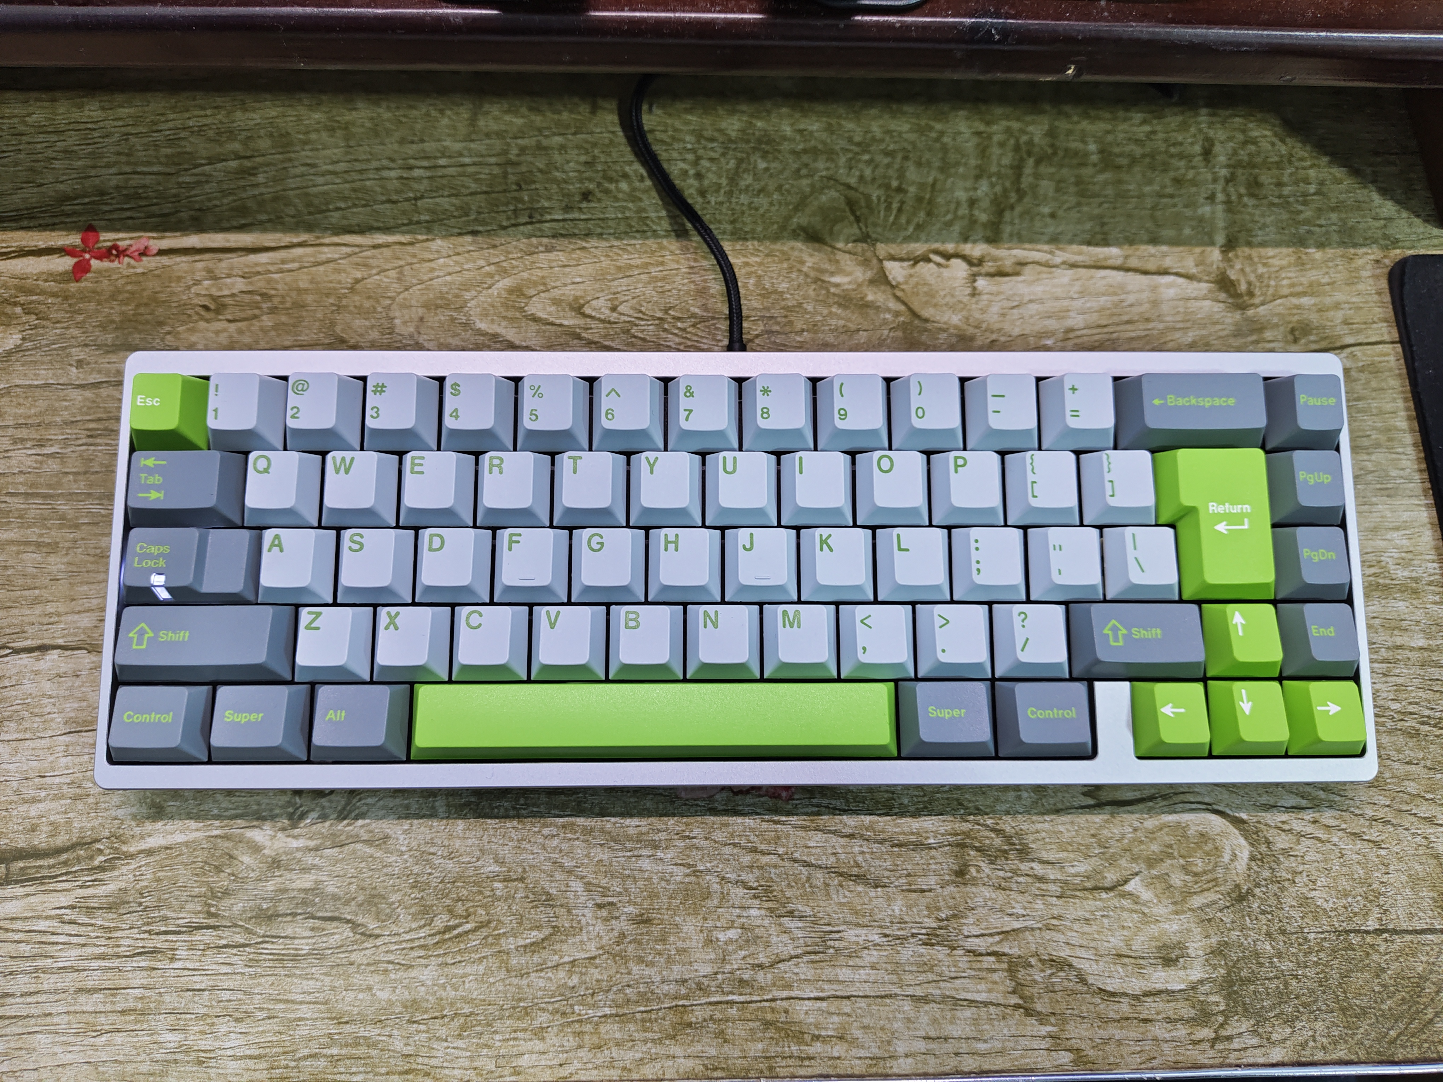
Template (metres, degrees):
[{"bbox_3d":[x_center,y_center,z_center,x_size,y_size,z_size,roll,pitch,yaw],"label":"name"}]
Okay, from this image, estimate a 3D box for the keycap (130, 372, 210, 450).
[{"bbox_3d":[-0.138,-0.032,0.247,0.018,0.009,0.018,0,83,-1],"label":"keycap"}]

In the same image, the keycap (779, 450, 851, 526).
[{"bbox_3d":[0.024,-0.013,0.249,0.018,0.007,0.018,0,82,-1],"label":"keycap"}]

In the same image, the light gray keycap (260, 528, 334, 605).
[{"bbox_3d":[-0.104,0.006,0.244,0.018,0.007,0.018,0,83,-1],"label":"light gray keycap"}]

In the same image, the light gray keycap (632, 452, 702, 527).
[{"bbox_3d":[-0.014,-0.013,0.248,0.018,0.007,0.018,0,83,-1],"label":"light gray keycap"}]

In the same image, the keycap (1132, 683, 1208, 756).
[{"bbox_3d":[0.110,0.043,0.242,0.018,0.008,0.018,0,83,-1],"label":"keycap"}]

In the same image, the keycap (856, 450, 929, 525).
[{"bbox_3d":[0.043,-0.013,0.249,0.018,0.008,0.018,0,83,-1],"label":"keycap"}]

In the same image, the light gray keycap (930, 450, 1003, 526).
[{"bbox_3d":[0.062,-0.013,0.249,0.018,0.008,0.018,0,82,-1],"label":"light gray keycap"}]

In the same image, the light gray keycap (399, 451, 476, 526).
[{"bbox_3d":[-0.071,-0.013,0.247,0.018,0.008,0.018,0,83,-1],"label":"light gray keycap"}]

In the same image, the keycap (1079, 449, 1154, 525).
[{"bbox_3d":[0.100,-0.014,0.250,0.018,0.007,0.018,0,83,-1],"label":"keycap"}]

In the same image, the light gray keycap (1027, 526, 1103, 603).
[{"bbox_3d":[0.086,0.005,0.247,0.018,0.007,0.018,0,83,-1],"label":"light gray keycap"}]

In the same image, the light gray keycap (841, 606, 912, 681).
[{"bbox_3d":[0.039,0.024,0.244,0.018,0.008,0.018,0,83,-1],"label":"light gray keycap"}]

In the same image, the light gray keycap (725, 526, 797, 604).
[{"bbox_3d":[0.010,0.006,0.246,0.018,0.007,0.018,0,82,-1],"label":"light gray keycap"}]

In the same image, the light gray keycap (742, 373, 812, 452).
[{"bbox_3d":[0.015,-0.032,0.250,0.018,0.009,0.018,0,83,-1],"label":"light gray keycap"}]

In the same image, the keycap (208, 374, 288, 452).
[{"bbox_3d":[-0.119,-0.032,0.248,0.018,0.010,0.018,0,82,-1],"label":"keycap"}]

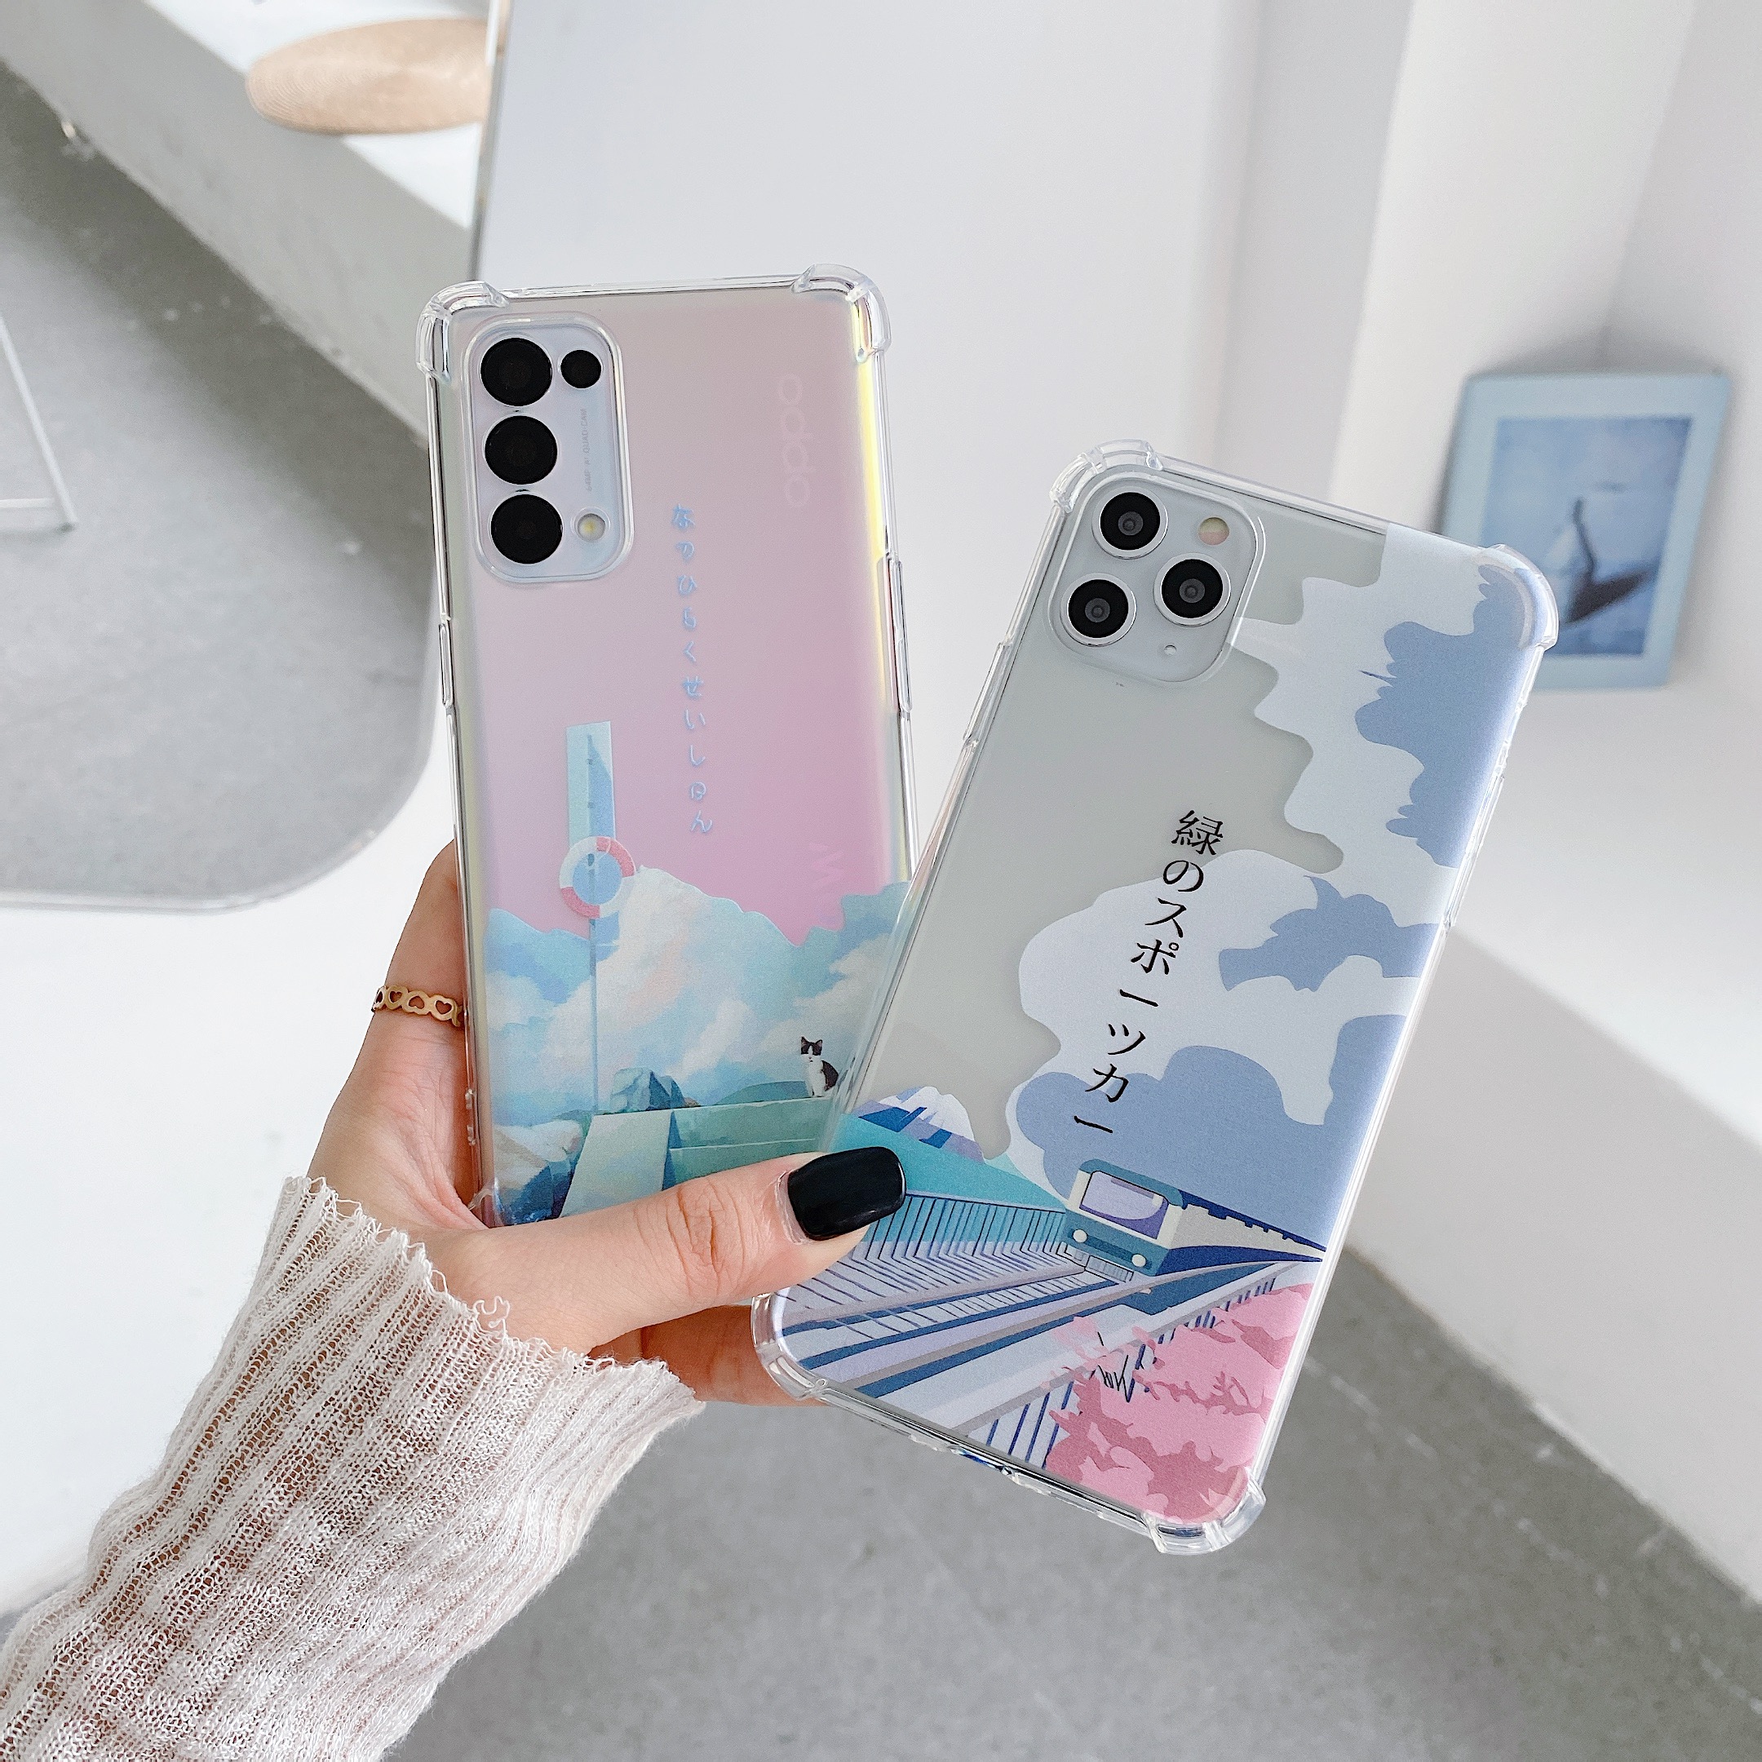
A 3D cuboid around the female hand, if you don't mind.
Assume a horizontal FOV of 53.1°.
[{"bbox_3d":[-0.040,0.039,0.288,0.070,0.100,0.105,-10,45,56],"label":"female hand"}]

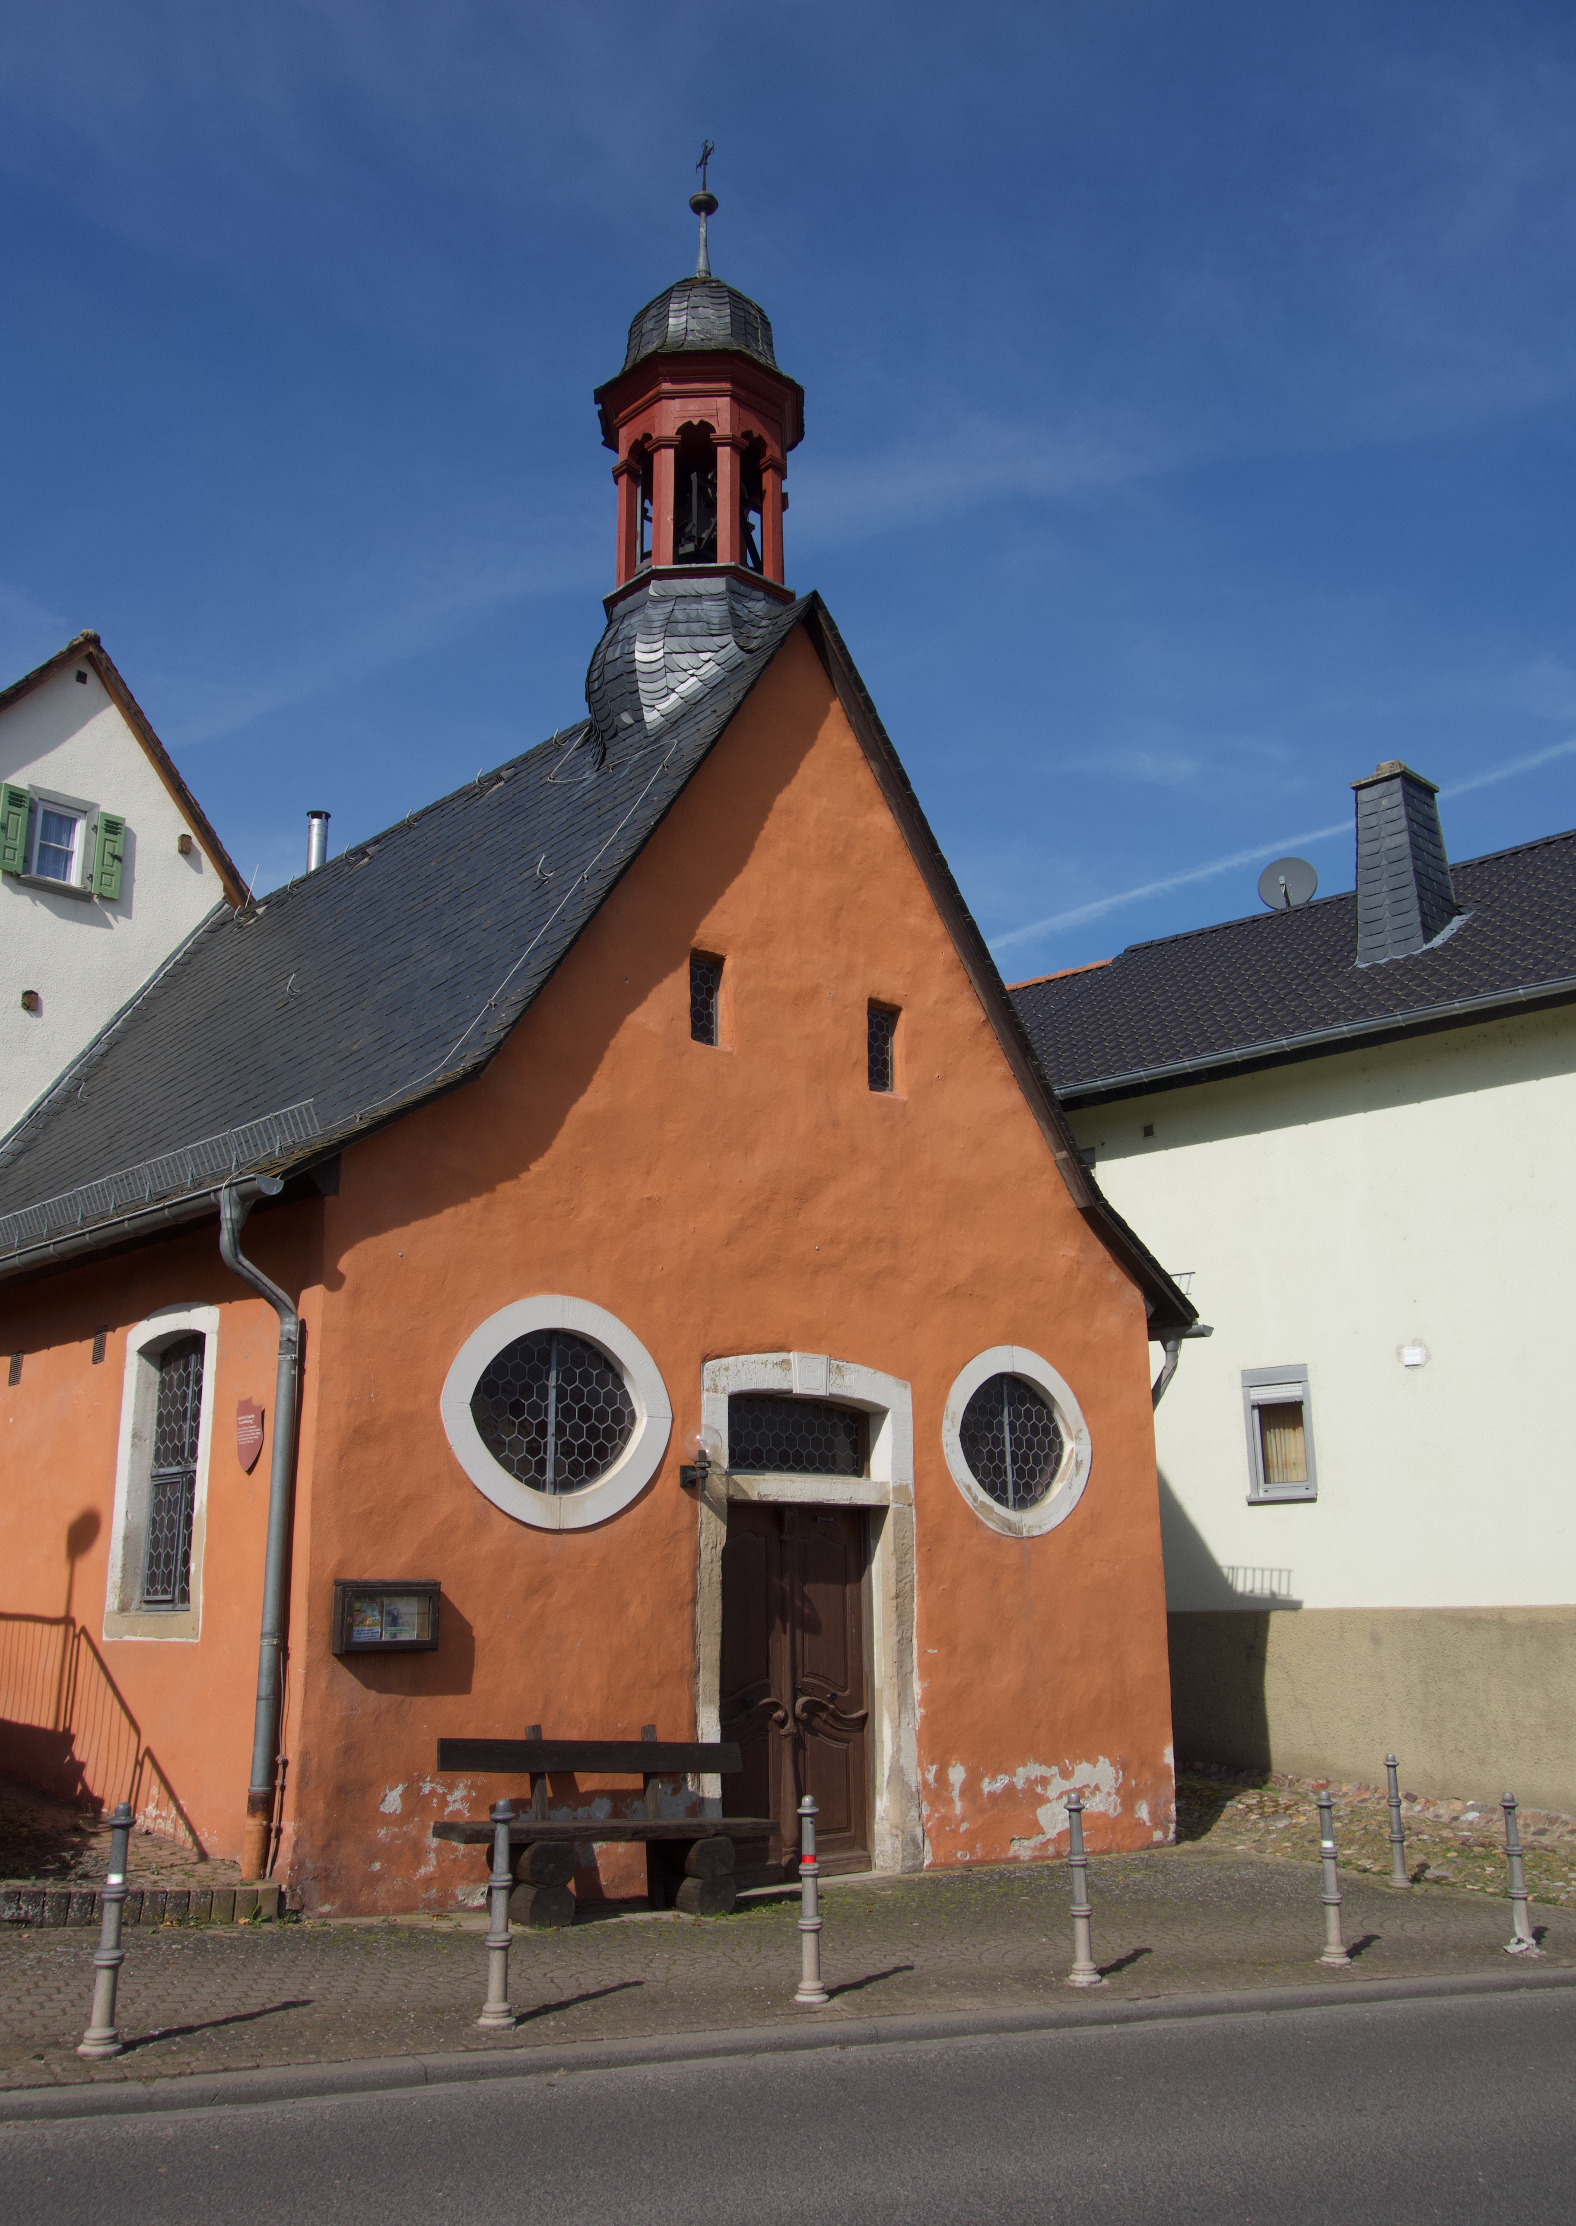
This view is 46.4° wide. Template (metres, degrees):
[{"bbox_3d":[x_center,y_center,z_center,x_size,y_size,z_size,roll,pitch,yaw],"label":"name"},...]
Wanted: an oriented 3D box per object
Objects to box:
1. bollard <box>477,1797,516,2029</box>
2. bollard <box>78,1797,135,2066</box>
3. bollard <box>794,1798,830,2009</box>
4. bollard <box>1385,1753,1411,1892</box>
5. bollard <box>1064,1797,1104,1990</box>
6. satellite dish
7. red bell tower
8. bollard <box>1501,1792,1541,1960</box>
[{"bbox_3d":[-1.244,3.451,7.970,0.165,0.900,0.165,0,-16,0],"label":"bollard"},{"bbox_3d":[-2.669,3.205,7.254,0.165,0.900,0.165,0,-16,0],"label":"bollard"},{"bbox_3d":[0.115,3.710,8.706,0.165,0.900,0.165,0,-16,0],"label":"bollard"},{"bbox_3d":[4.443,5.160,13.428,0.165,0.900,0.165,0,-16,0],"label":"bollard"},{"bbox_3d":[1.502,3.963,9.409,0.165,0.900,0.165,0,-16,0],"label":"bollard"},{"bbox_3d":[6.808,-3.143,25.098,0.820,0.860,0.420,-8,-18,26],"label":"satellite dish"},{"bbox_3d":[-0.760,-6.494,16.404,1.850,5.000,1.850,-15,-22,42],"label":"red bell tower"},{"bbox_3d":[4.378,4.558,11.059,0.165,0.900,0.165,0,-16,0],"label":"bollard"}]

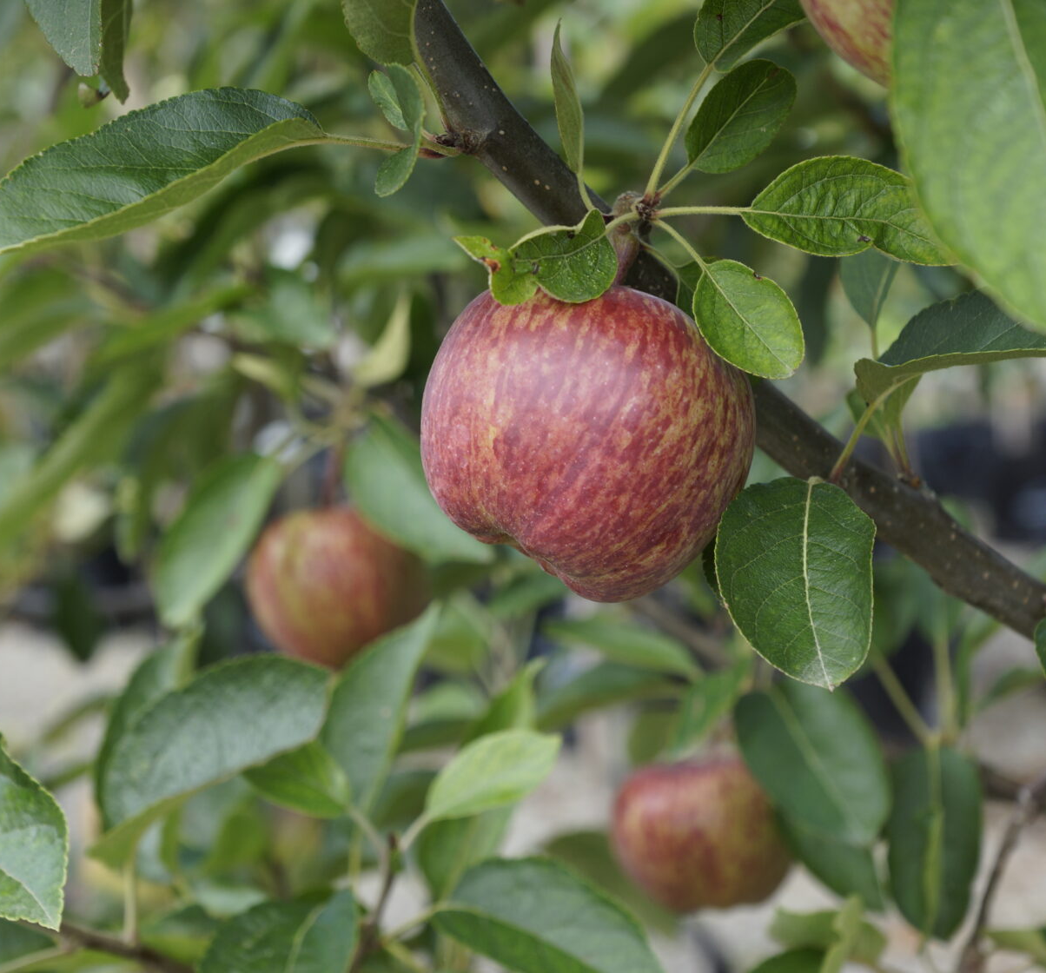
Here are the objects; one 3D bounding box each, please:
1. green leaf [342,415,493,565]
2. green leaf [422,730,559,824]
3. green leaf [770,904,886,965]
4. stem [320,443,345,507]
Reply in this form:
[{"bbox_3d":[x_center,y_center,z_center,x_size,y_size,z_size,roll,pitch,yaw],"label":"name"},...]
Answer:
[{"bbox_3d":[-0.038,0.001,0.910,0.037,0.070,0.016,-40,-13,-8],"label":"green leaf"},{"bbox_3d":[-0.010,0.091,0.765,0.050,0.009,0.025,-32,45,0],"label":"green leaf"},{"bbox_3d":[0.115,0.170,0.920,0.044,0.015,0.027,3,41,-7],"label":"green leaf"},{"bbox_3d":[-0.081,-0.005,1.030,0.004,0.029,0.004,15,0,0],"label":"stem"}]

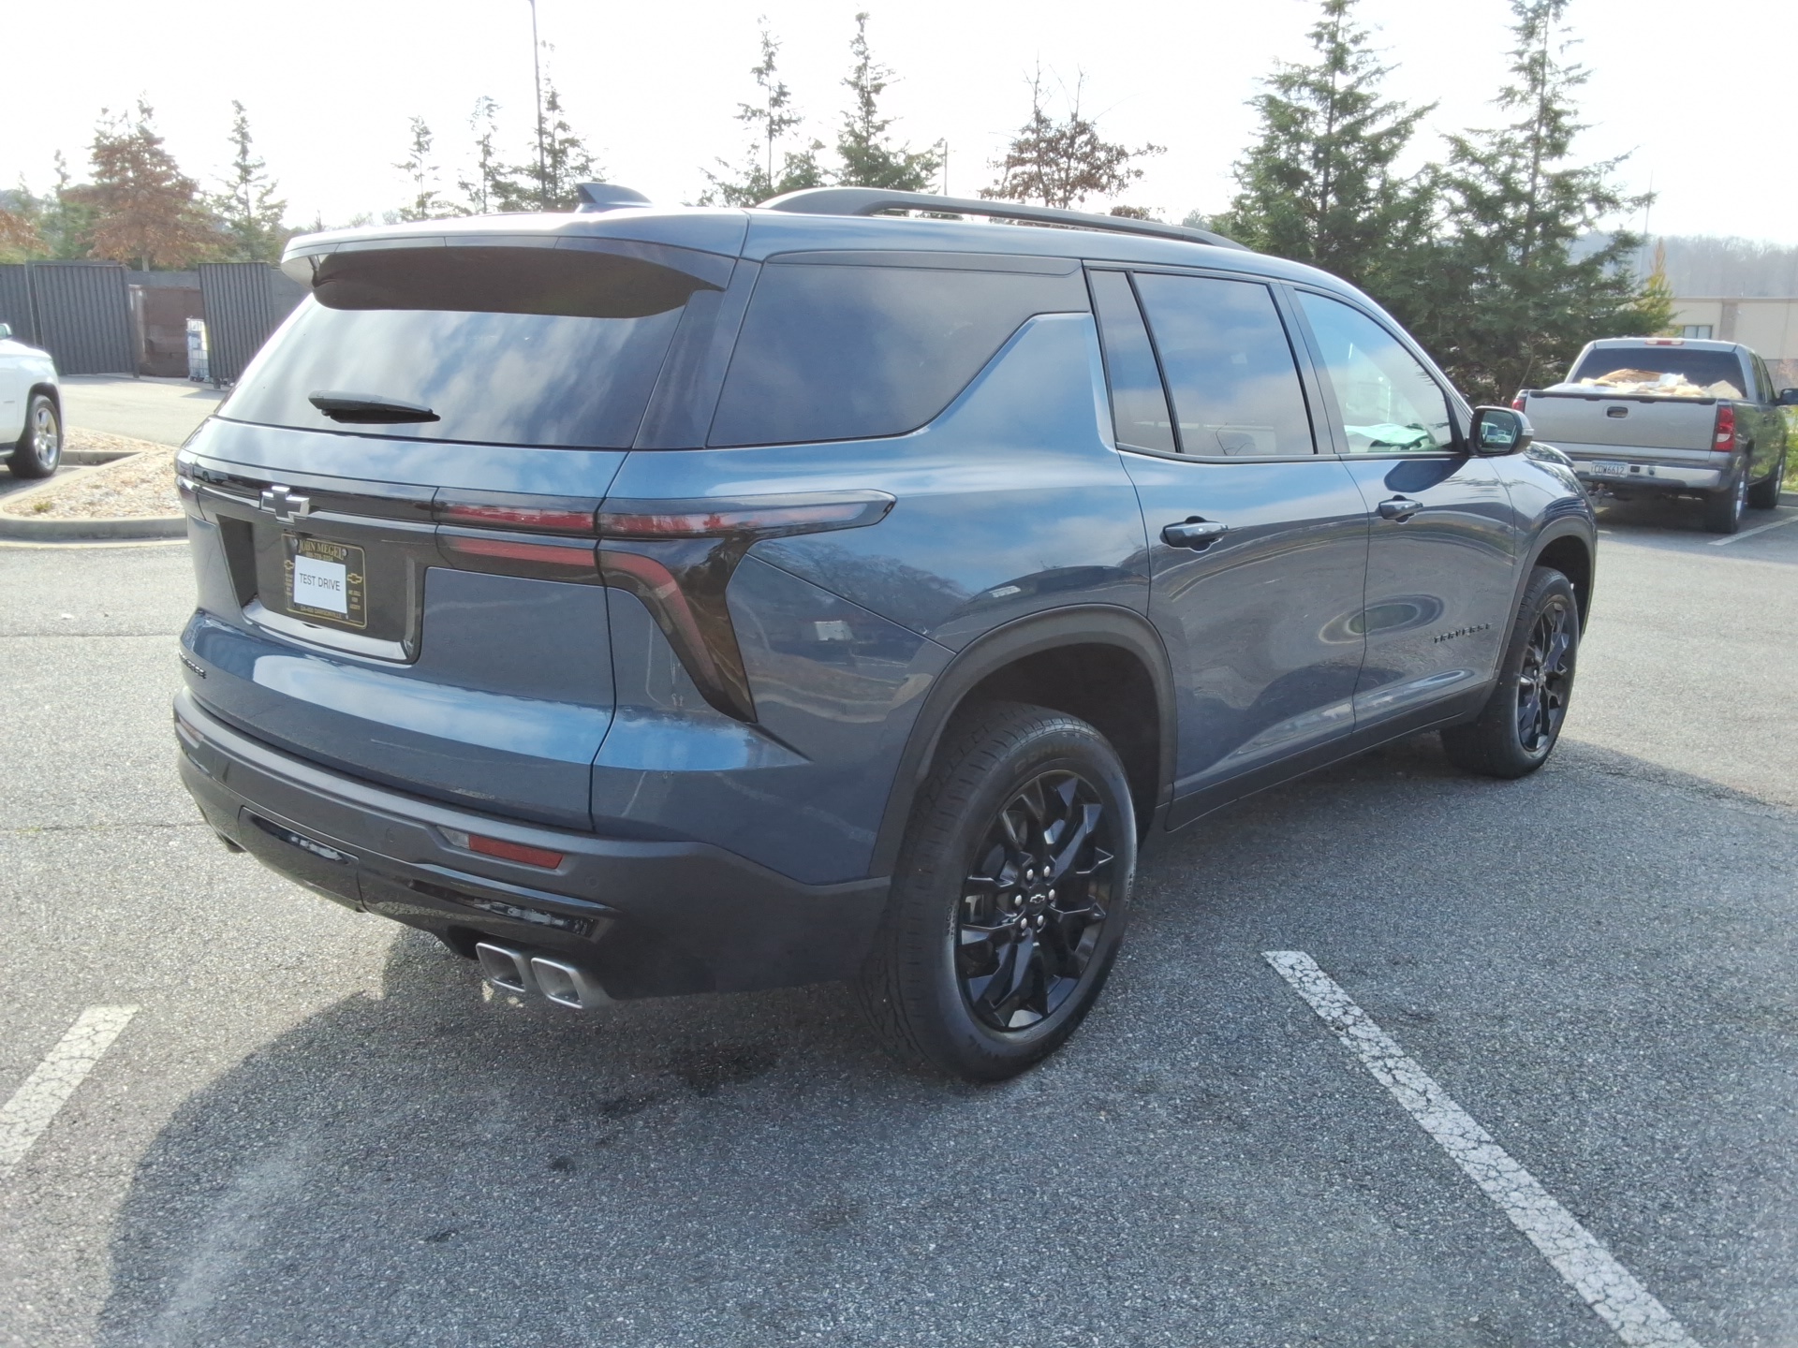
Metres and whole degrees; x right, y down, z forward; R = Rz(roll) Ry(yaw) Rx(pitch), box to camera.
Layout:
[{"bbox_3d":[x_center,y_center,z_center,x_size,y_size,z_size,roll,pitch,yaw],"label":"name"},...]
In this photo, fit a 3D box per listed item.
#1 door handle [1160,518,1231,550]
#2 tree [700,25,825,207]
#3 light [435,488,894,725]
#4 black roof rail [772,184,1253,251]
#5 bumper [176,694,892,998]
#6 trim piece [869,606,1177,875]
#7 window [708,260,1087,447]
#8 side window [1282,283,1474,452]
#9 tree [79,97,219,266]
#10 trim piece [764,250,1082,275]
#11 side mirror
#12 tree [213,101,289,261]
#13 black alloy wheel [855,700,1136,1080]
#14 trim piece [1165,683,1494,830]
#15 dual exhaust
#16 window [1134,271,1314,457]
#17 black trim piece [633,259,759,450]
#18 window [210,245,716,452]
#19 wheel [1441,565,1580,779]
[{"bbox_3d":[0.662,-0.305,3.240,0.060,0.060,0.270,10,15,41],"label":"door handle"},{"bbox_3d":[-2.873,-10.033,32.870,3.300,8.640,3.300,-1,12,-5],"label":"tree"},{"bbox_3d":[-0.394,-0.136,2.513,0.520,0.380,0.600,10,15,41],"label":"light"},{"bbox_3d":[0.343,-0.958,3.139,0.070,0.080,1.740,11,16,40],"label":"black roof rail"},{"bbox_3d":[-0.957,0.294,3.035,1.970,0.410,0.670,10,15,41],"label":"bumper"},{"bbox_3d":[0.258,0.151,2.892,0.100,0.565,1.010,11,16,40],"label":"trim piece"},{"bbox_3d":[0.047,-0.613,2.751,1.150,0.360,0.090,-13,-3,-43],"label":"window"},{"bbox_3d":[1.393,-0.853,4.177,0.090,0.480,1.020,-17,-3,43],"label":"side window"},{"bbox_3d":[-18.088,-10.357,35.710,3.600,7.050,3.600,-6,13,-25],"label":"tree"},{"bbox_3d":[0.080,-0.789,2.784,0.030,0.050,0.890,-7,6,45],"label":"trim piece"},{"bbox_3d":[1.822,-0.732,4.400,0.220,0.155,0.160,10,15,41],"label":"side mirror"},{"bbox_3d":[-15.583,-10.597,35.000,2.200,6.400,2.200,0,12,0],"label":"tree"},{"bbox_3d":[0.203,0.445,3.064,0.260,0.780,0.785,11,16,40],"label":"black alloy wheel"},{"bbox_3d":[1.272,0.205,4.098,0.080,0.125,2.050,10,15,41],"label":"trim piece"},{"bbox_3d":[-0.636,0.539,2.670,0.330,0.098,0.125,10,15,41],"label":"dual exhaust"},{"bbox_3d":[0.808,-0.730,3.489,0.050,0.430,0.690,-11,1,43],"label":"window"},{"bbox_3d":[-0.323,-0.524,2.399,0.140,0.370,0.070,14,-24,6],"label":"black trim piece"},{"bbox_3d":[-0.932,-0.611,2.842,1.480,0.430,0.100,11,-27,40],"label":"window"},{"bbox_3d":[2.244,-0.020,5.314,0.260,0.780,0.785,11,16,40],"label":"wheel"}]

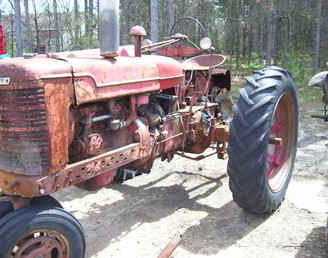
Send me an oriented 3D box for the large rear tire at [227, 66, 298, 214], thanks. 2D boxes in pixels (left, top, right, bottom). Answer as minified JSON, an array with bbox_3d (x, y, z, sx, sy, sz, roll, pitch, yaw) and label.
[{"bbox_3d":[1.045,0.124,3.600,0.300,1.465,1.465,6,12,33],"label":"large rear tire"}]

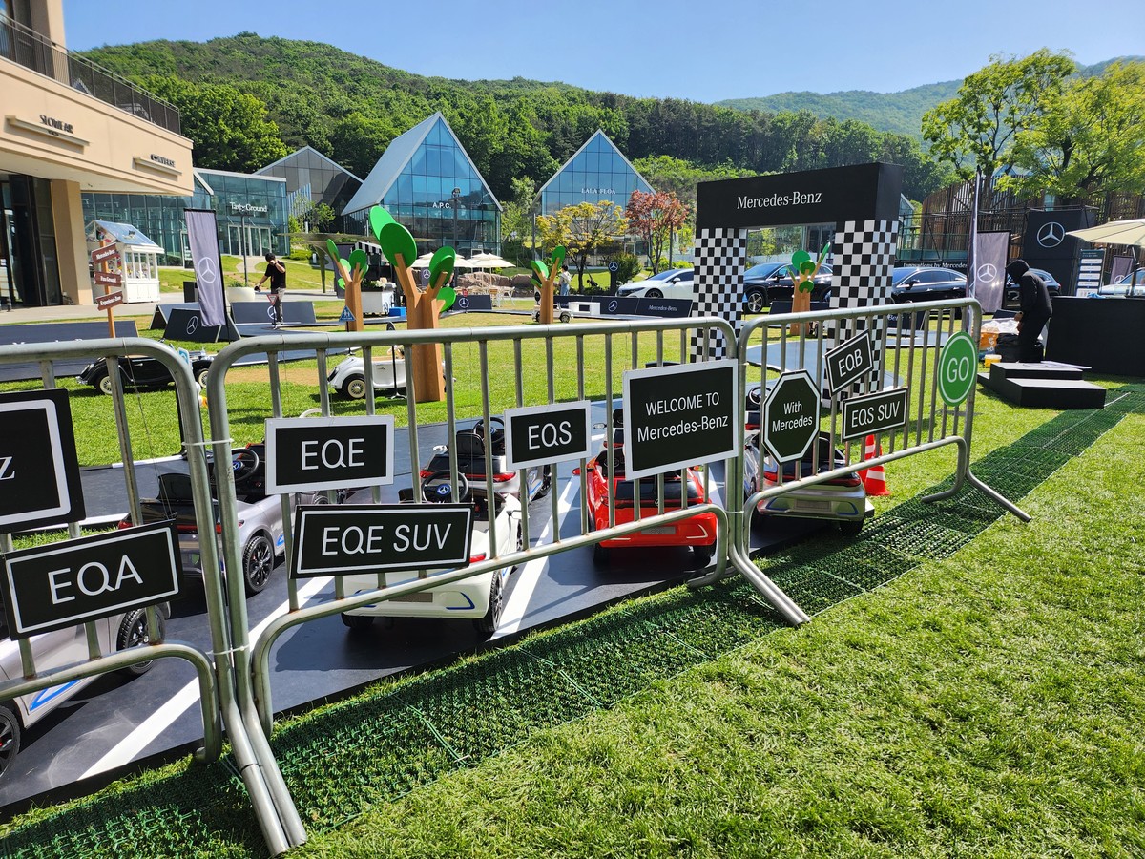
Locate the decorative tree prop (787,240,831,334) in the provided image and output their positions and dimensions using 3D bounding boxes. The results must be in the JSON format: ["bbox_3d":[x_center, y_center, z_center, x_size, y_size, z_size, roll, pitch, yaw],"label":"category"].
[{"bbox_3d":[4.941,-2.929,16.625,0.840,1.905,0.840,4,11,16],"label":"decorative tree prop"}]

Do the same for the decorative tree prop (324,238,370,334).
[{"bbox_3d":[-4.555,-2.900,16.005,0.880,1.857,0.850,-2,11,-16],"label":"decorative tree prop"}]

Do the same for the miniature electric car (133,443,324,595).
[{"bbox_3d":[-1.493,0.326,3.545,0.580,0.480,0.980,2,12,7],"label":"miniature electric car"}]

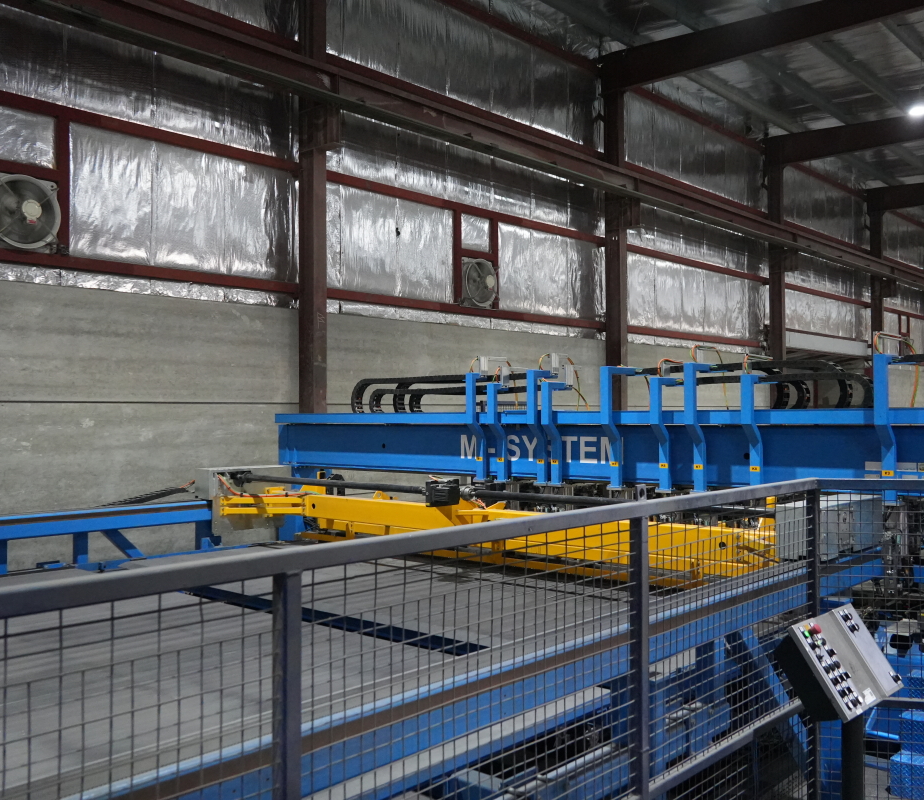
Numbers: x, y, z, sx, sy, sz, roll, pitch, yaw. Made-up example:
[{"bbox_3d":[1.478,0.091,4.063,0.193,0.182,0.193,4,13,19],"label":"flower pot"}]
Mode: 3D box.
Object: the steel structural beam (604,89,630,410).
[{"bbox_3d":[2.769,-1.595,16.169,0.280,8.056,0.220,-1,-1,43],"label":"steel structural beam"}]

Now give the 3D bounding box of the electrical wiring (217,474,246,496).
[{"bbox_3d":[-2.264,0.840,8.838,0.310,0.220,0.080,0,-1,-20],"label":"electrical wiring"}]

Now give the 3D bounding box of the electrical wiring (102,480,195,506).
[{"bbox_3d":[-2.993,0.895,8.618,0.130,0.200,0.983,-1,-1,43],"label":"electrical wiring"}]

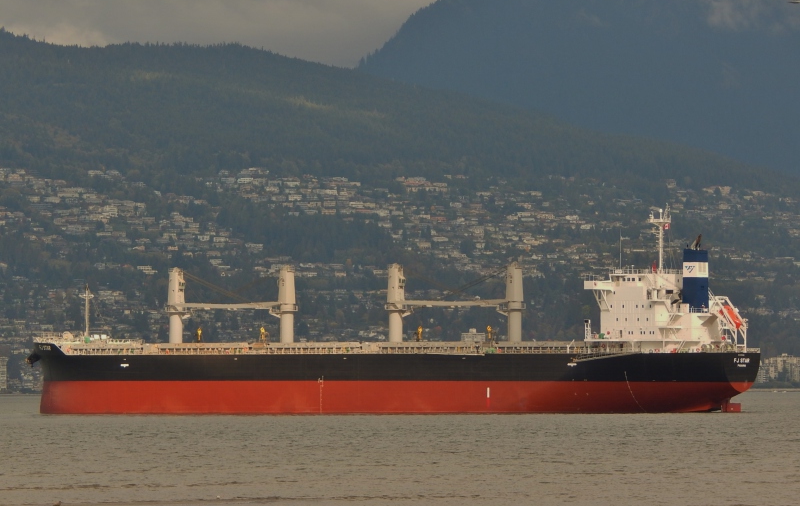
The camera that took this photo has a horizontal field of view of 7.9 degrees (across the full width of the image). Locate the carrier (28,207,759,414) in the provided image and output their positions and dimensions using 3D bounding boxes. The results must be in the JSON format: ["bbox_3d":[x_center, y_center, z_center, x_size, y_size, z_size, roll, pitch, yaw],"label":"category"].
[{"bbox_3d":[-5.300,14.100,1255.500,200.000,45.000,32.300,-1,-2,40],"label":"carrier"}]

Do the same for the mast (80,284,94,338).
[{"bbox_3d":[-70.900,13.150,1312.000,1.800,12.400,3.300,-1,-2,40],"label":"mast"}]

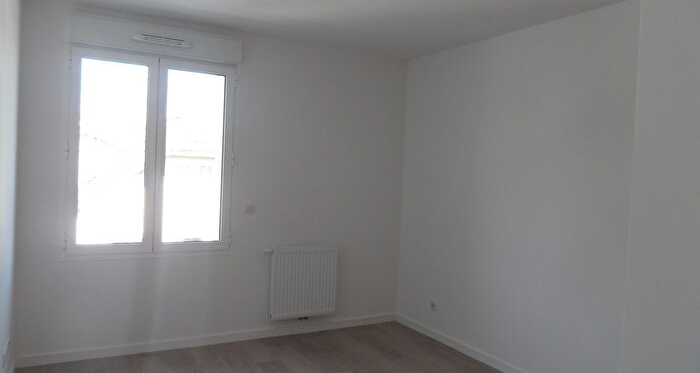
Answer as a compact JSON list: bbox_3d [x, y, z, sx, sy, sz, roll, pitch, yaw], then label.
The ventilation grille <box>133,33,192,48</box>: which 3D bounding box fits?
[{"bbox_3d":[-1.371,-1.062,3.524,0.420,0.055,0.035,1,2,-30],"label":"ventilation grille"}]

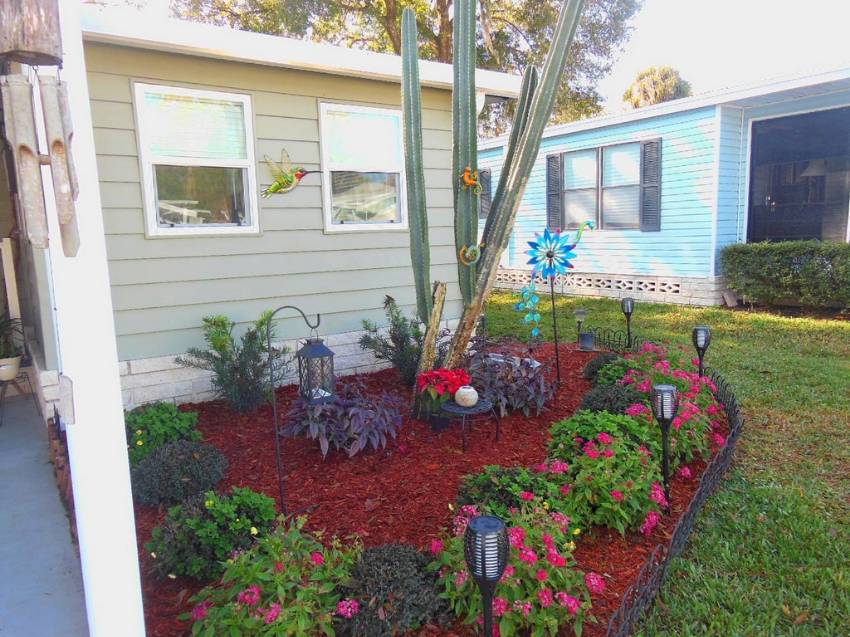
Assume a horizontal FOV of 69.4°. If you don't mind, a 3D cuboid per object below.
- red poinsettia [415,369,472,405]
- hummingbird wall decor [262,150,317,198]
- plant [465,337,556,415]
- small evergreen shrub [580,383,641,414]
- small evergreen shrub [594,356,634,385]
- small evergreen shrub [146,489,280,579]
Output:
[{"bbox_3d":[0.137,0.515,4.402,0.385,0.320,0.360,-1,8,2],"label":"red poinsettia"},{"bbox_3d":[-1.200,-1.301,5.522,0.584,0.423,0.080,-7,9,-33],"label":"hummingbird wall decor"},{"bbox_3d":[0.657,0.425,4.716,0.680,0.470,0.640,0,8,8],"label":"plant"},{"bbox_3d":[1.335,0.568,4.416,0.430,0.190,0.410,1,9,17],"label":"small evergreen shrub"},{"bbox_3d":[1.562,0.437,5.085,0.330,0.210,0.330,1,9,17],"label":"small evergreen shrub"},{"bbox_3d":[-0.822,0.796,2.401,0.498,0.262,0.498,-5,8,-20],"label":"small evergreen shrub"}]

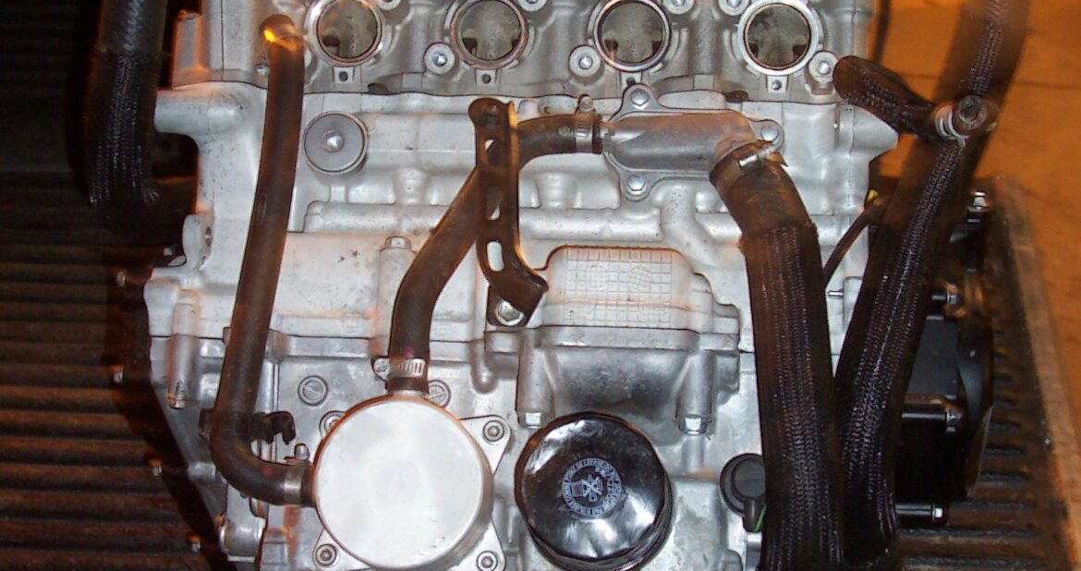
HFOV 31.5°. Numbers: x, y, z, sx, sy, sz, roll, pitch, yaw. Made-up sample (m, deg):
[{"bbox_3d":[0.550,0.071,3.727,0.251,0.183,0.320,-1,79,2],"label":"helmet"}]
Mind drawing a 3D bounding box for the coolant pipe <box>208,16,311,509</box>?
[{"bbox_3d":[-0.136,-0.011,0.925,0.049,0.042,0.234,-1,73,0],"label":"coolant pipe"}]

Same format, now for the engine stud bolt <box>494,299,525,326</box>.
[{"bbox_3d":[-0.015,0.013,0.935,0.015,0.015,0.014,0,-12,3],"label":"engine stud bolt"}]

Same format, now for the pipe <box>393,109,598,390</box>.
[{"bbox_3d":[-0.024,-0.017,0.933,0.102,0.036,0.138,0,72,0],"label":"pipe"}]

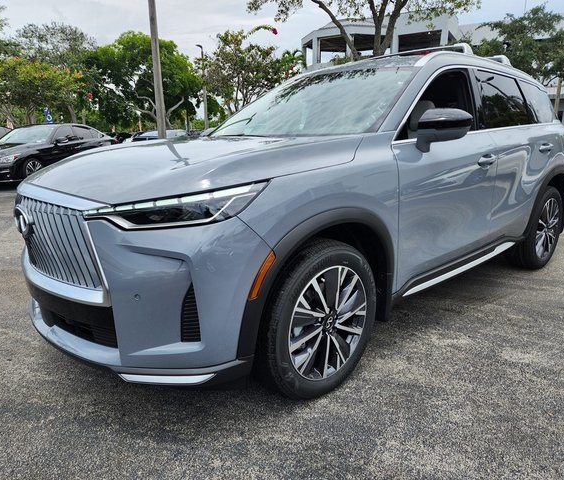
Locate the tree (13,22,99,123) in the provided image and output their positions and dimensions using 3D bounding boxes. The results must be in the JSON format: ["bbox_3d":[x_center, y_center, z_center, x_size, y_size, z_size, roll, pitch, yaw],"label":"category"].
[{"bbox_3d":[-13.896,-9.126,26.309,6.600,7.994,6.200,-8,15,-25],"label":"tree"}]

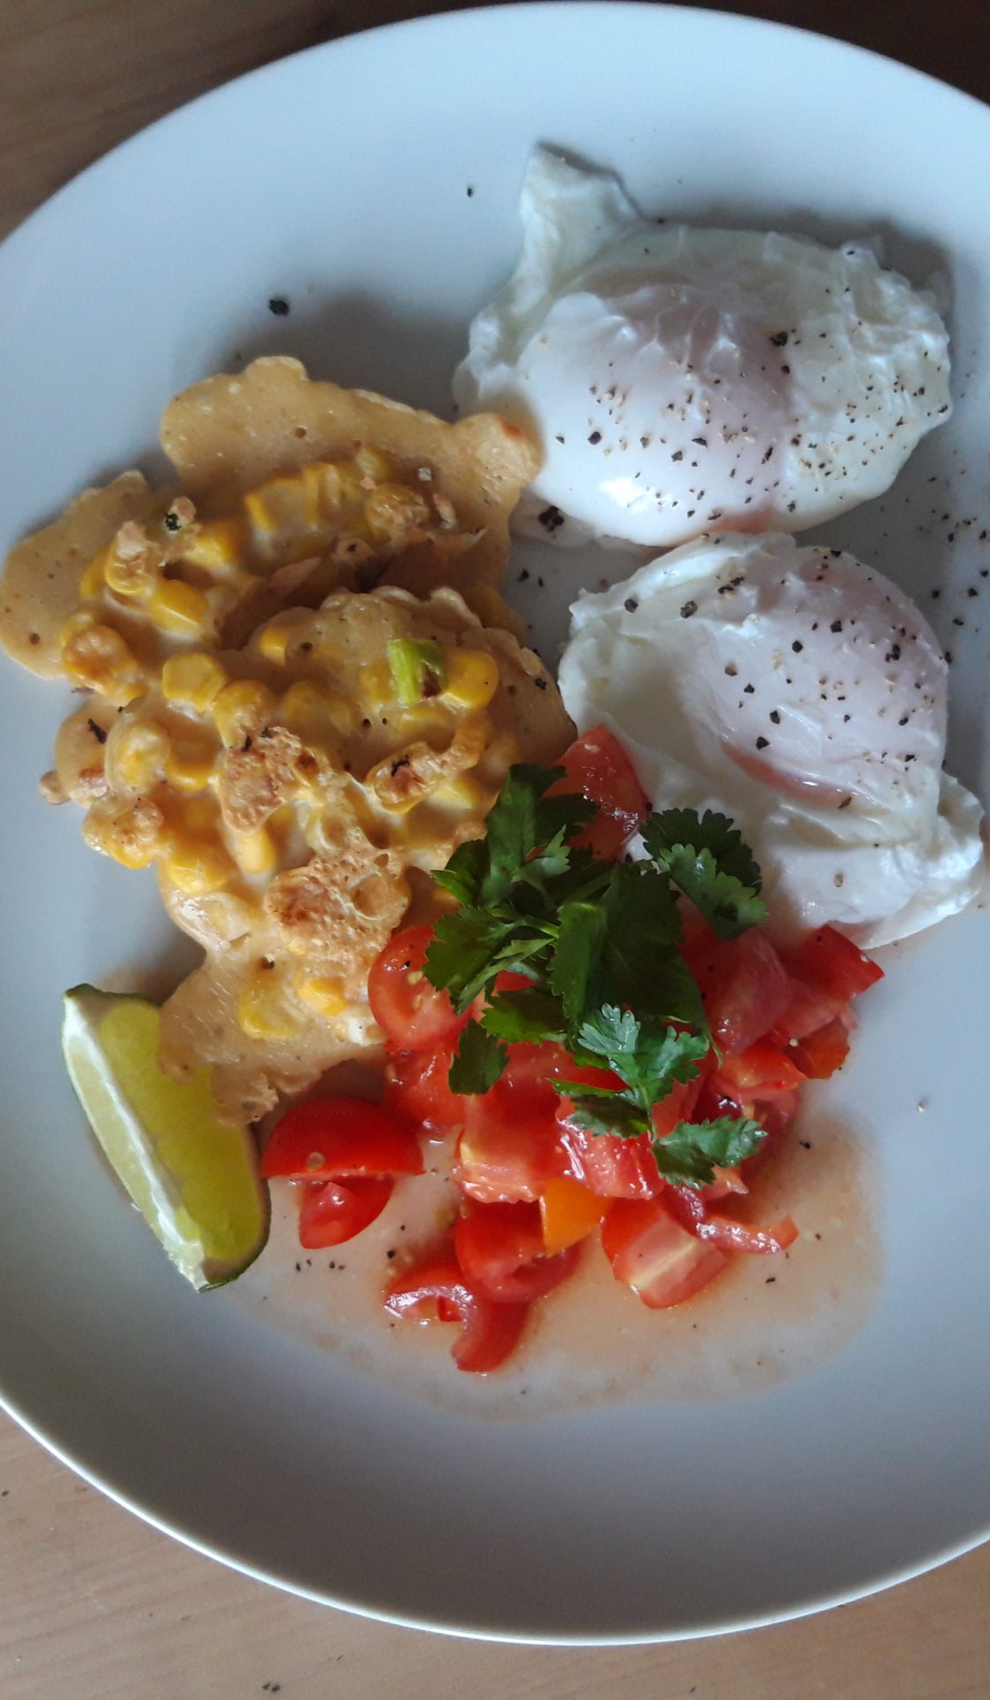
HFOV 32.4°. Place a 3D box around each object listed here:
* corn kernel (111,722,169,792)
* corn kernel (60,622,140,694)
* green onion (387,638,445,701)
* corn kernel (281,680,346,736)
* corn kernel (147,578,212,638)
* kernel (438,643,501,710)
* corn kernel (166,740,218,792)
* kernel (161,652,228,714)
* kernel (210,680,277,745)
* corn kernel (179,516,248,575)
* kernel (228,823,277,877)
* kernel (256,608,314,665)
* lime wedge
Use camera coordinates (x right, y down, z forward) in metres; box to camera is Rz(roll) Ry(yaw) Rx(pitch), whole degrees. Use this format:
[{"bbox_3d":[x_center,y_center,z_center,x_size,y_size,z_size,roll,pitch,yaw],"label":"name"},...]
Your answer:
[{"bbox_3d":[-0.058,-0.015,0.278,0.009,0.007,0.011,-9,88,1],"label":"corn kernel"},{"bbox_3d":[-0.065,-0.032,0.280,0.014,0.009,0.010,35,90,4],"label":"corn kernel"},{"bbox_3d":[-0.013,-0.029,0.274,0.009,0.007,0.010,-10,87,2],"label":"green onion"},{"bbox_3d":[-0.029,-0.023,0.275,0.011,0.007,0.009,22,89,4],"label":"corn kernel"},{"bbox_3d":[-0.052,-0.040,0.279,0.010,0.006,0.008,30,89,2],"label":"corn kernel"},{"bbox_3d":[-0.004,-0.028,0.274,0.010,0.007,0.010,-10,87,2],"label":"kernel"},{"bbox_3d":[-0.049,-0.014,0.278,0.009,0.007,0.008,0,88,3],"label":"corn kernel"},{"bbox_3d":[-0.049,-0.027,0.278,0.010,0.007,0.010,15,89,3],"label":"kernel"},{"bbox_3d":[-0.041,-0.022,0.276,0.009,0.007,0.010,-18,88,1],"label":"kernel"},{"bbox_3d":[-0.046,-0.050,0.279,0.011,0.008,0.009,15,89,3],"label":"corn kernel"},{"bbox_3d":[-0.039,0.000,0.276,0.007,0.007,0.009,-15,87,2],"label":"kernel"},{"bbox_3d":[-0.034,-0.035,0.276,0.009,0.006,0.008,6,88,1],"label":"kernel"},{"bbox_3d":[-0.055,0.049,0.287,0.025,0.024,0.054,-25,88,12],"label":"lime wedge"}]

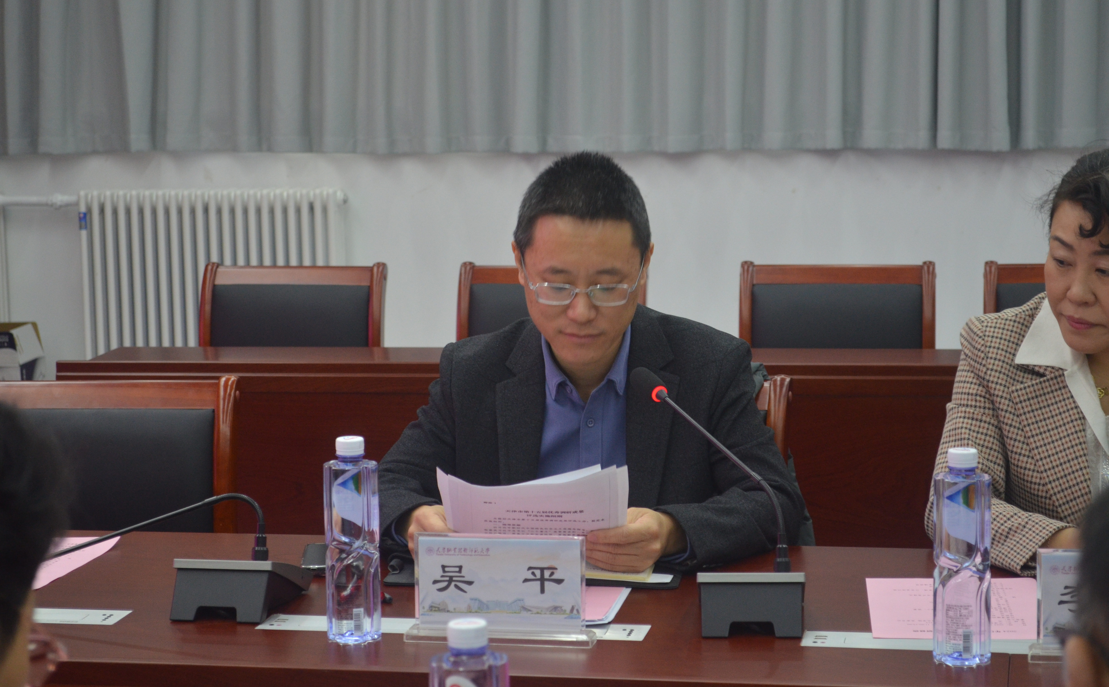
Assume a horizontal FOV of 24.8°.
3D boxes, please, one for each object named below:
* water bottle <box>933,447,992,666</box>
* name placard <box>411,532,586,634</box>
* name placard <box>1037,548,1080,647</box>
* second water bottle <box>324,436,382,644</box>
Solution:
[{"bbox_3d":[0.450,0.235,2.783,0.064,0.240,0.064,0,8,9],"label":"water bottle"},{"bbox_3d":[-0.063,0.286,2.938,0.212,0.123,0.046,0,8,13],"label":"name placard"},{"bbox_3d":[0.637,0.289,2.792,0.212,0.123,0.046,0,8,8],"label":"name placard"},{"bbox_3d":[-0.238,0.230,2.952,0.064,0.240,0.064,-2,8,-5],"label":"second water bottle"}]

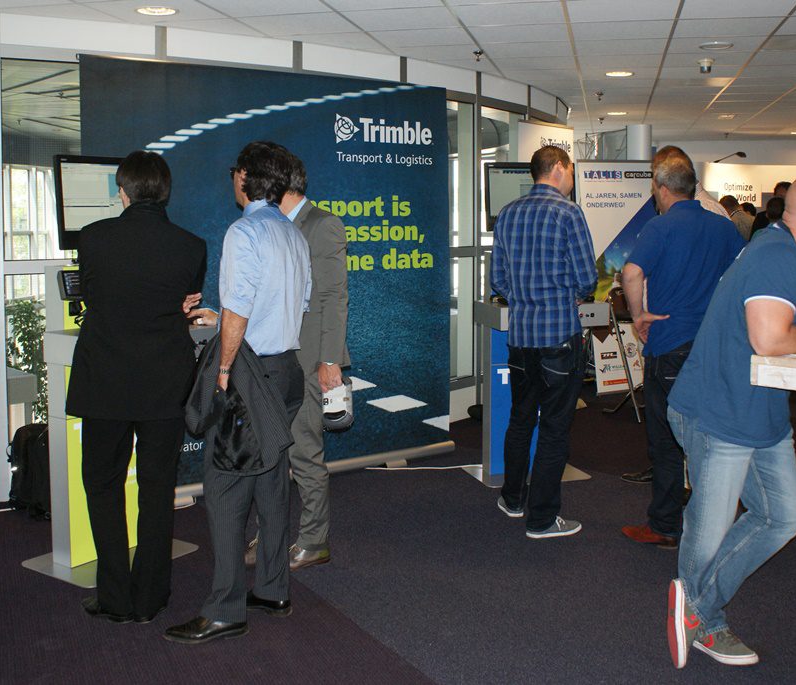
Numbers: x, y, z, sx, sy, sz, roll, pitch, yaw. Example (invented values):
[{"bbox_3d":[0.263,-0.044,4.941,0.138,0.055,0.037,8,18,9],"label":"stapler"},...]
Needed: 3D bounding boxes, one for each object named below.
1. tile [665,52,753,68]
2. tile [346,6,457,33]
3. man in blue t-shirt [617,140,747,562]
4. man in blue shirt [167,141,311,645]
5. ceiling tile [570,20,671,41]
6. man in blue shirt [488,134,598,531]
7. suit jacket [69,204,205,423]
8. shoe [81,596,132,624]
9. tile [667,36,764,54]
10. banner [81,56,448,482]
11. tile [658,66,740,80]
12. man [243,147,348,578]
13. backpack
[{"bbox_3d":[2.156,-1.985,6.568,0.580,0.020,0.580,2,8,13],"label":"tile"},{"bbox_3d":[0.034,-1.812,5.250,0.580,0.020,0.580,2,8,13],"label":"tile"},{"bbox_3d":[1.323,0.026,4.359,0.570,1.830,0.440,-2,7,-18],"label":"man in blue t-shirt"},{"bbox_3d":[-0.582,0.176,3.442,0.480,1.770,0.530,6,9,39],"label":"man in blue shirt"},{"bbox_3d":[1.341,-1.871,5.640,0.600,0.020,0.600,2,8,13],"label":"ceiling tile"},{"bbox_3d":[0.703,-0.021,4.648,0.520,1.840,0.500,2,7,15],"label":"man in blue shirt"},{"bbox_3d":[-1.000,-0.117,3.592,0.500,0.810,0.360,-3,9,-25],"label":"suit jacket"},{"bbox_3d":[-1.115,0.998,3.604,0.280,0.095,0.098,5,8,32],"label":"shoe"},{"bbox_3d":[2.026,-1.907,5.999,0.580,0.020,0.580,2,8,13],"label":"tile"},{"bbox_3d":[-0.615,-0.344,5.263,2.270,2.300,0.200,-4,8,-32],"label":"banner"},{"bbox_3d":[2.340,-2.100,7.318,0.600,0.020,0.600,2,8,13],"label":"tile"},{"bbox_3d":[-0.435,0.095,4.061,0.460,1.820,0.540,-5,9,-34],"label":"man"},{"bbox_3d":[-1.925,0.653,4.943,0.280,0.490,0.340,3,8,18],"label":"backpack"}]

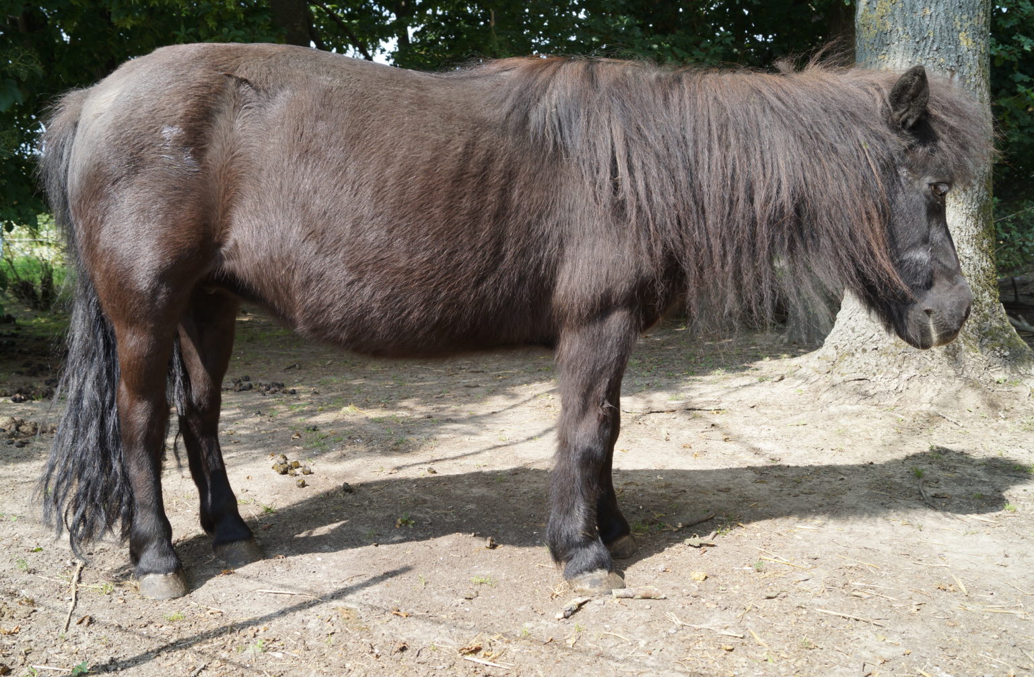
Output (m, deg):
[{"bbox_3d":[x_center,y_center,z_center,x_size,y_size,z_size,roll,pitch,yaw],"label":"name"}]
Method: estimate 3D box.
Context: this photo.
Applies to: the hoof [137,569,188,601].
[{"bbox_3d":[-0.692,0.469,1.679,0.097,0.048,0.088,0,7,4],"label":"hoof"}]

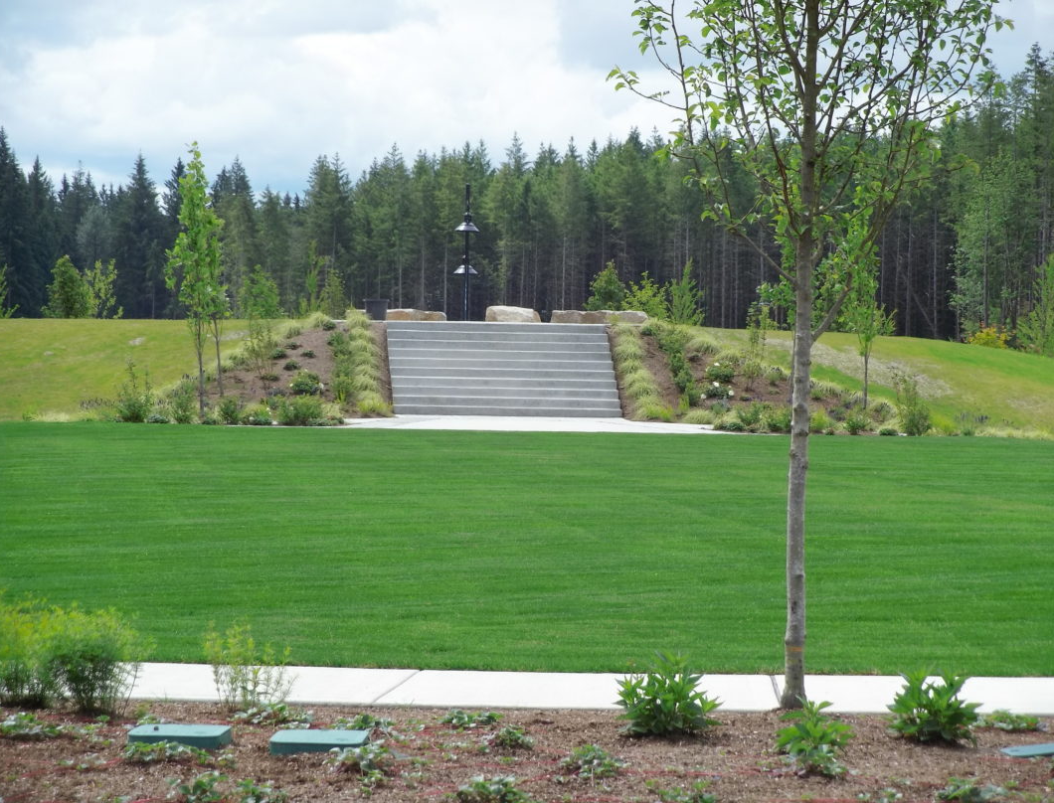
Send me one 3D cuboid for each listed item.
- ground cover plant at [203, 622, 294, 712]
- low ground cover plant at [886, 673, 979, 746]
[{"bbox_3d":[-1.254,1.200,18.600,0.410,0.400,0.380,1,1,0],"label":"ground cover plant"},{"bbox_3d":[1.631,1.218,16.550,0.365,0.275,0.350,1,1,6],"label":"low ground cover plant"}]

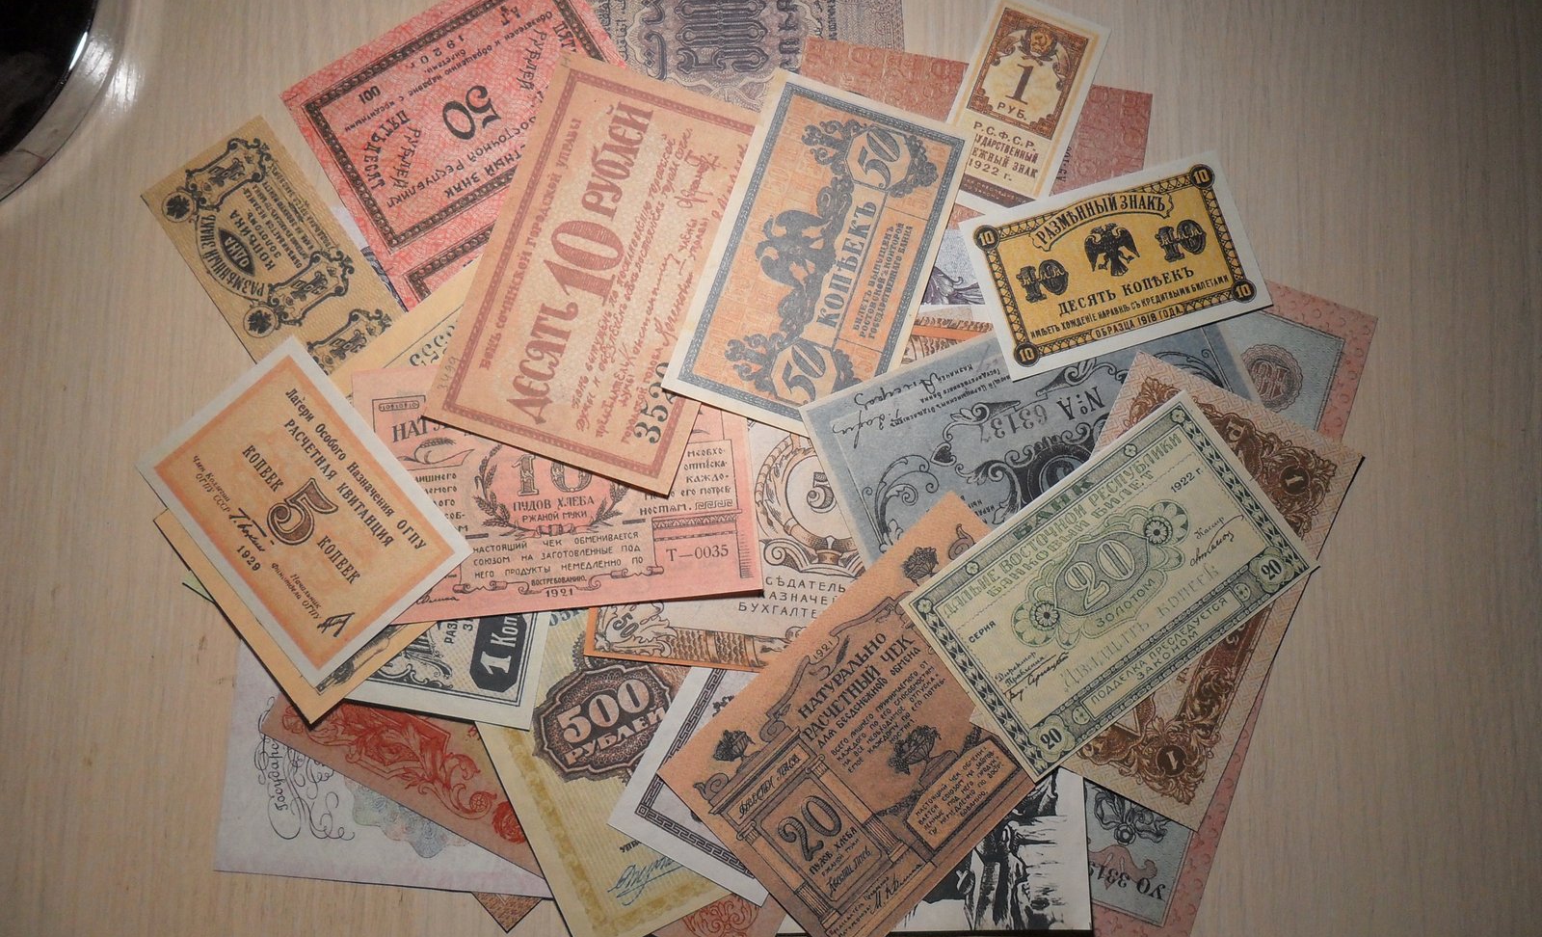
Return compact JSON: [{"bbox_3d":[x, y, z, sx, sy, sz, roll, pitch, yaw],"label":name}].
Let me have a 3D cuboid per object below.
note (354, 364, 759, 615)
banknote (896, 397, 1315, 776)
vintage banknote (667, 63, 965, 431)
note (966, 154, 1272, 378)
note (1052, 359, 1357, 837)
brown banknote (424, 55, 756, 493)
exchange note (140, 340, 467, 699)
[{"bbox_3d":[-0.063,0.004,0.358,0.115,0.002,0.077,-6,82,-2],"label":"note"},{"bbox_3d":[0.101,0.034,0.358,0.108,0.002,0.065,-36,84,-6],"label":"banknote"},{"bbox_3d":[0.016,-0.064,0.369,0.064,0.002,0.108,20,82,1],"label":"vintage banknote"},{"bbox_3d":[0.106,-0.063,0.371,0.085,0.002,0.052,-16,83,-3],"label":"note"},{"bbox_3d":[0.119,0.035,0.358,0.074,0.002,0.123,26,82,2],"label":"note"},{"bbox_3d":[-0.047,-0.060,0.367,0.077,0.002,0.120,19,82,1],"label":"brown banknote"},{"bbox_3d":[-0.137,0.011,0.355,0.058,0.002,0.086,-42,85,-6],"label":"exchange note"}]

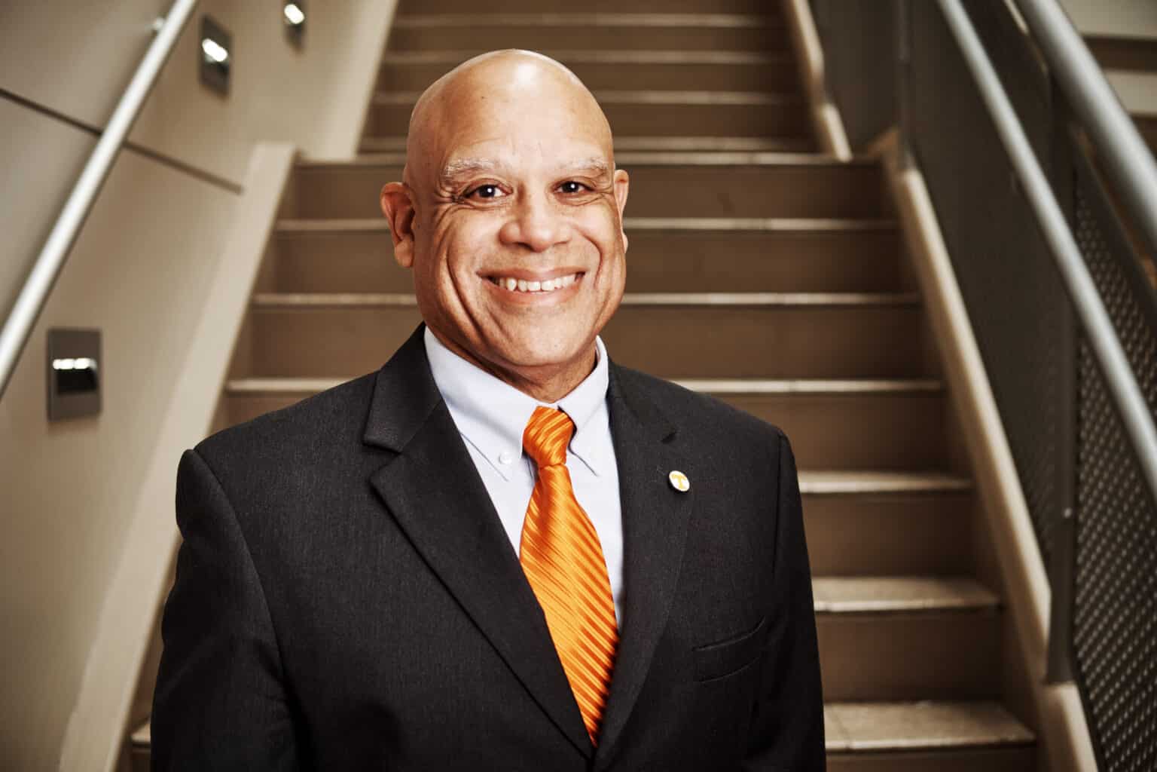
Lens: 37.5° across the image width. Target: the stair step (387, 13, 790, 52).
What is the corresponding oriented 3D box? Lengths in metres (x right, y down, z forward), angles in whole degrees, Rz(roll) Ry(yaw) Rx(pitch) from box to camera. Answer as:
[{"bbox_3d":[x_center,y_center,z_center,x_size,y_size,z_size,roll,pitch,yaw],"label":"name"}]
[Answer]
[{"bbox_3d":[0.039,-1.297,6.481,1.505,0.187,0.282,0,2,0],"label":"stair step"}]

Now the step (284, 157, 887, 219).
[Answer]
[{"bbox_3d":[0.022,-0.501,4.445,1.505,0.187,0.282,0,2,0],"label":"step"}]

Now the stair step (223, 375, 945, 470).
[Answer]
[{"bbox_3d":[0.016,0.081,3.659,1.505,0.187,0.282,0,2,0],"label":"stair step"}]

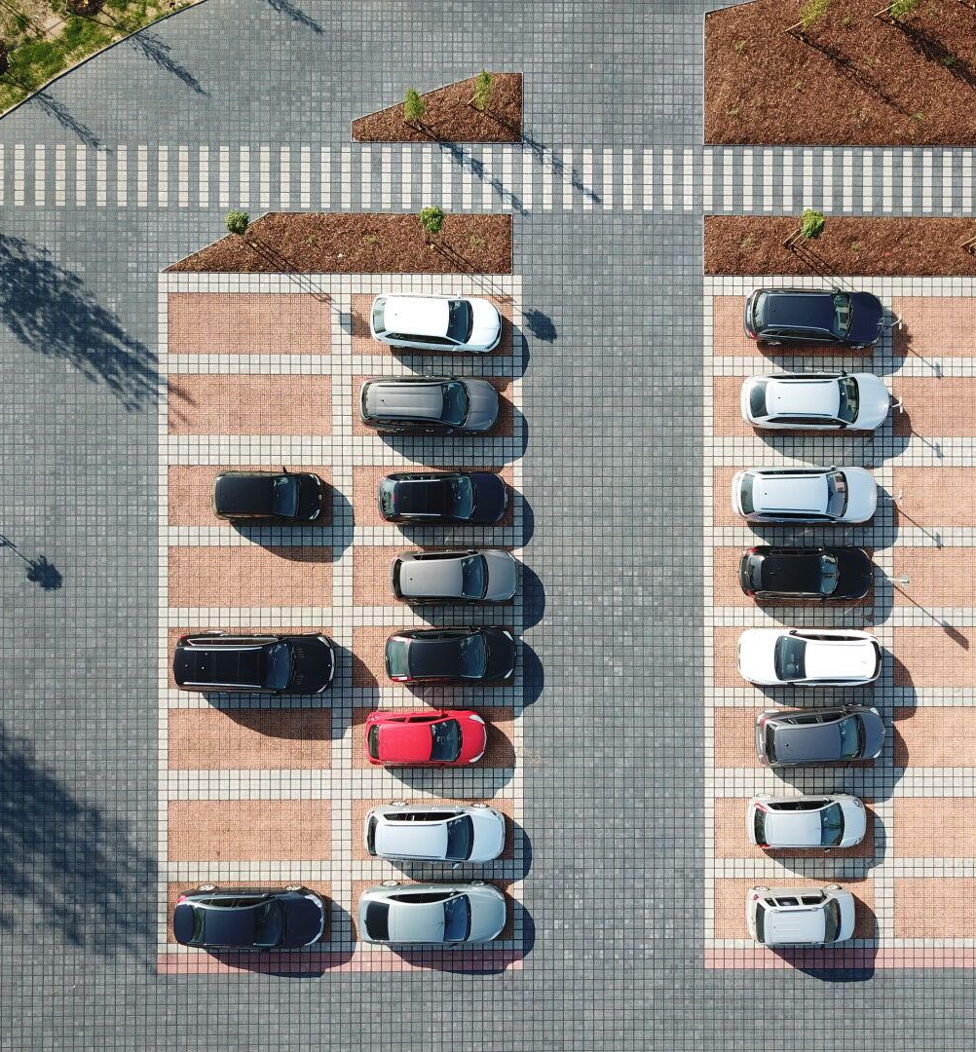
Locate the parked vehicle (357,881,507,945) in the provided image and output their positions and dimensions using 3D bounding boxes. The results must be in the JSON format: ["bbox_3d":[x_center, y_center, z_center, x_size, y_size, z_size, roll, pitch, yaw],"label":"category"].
[{"bbox_3d":[-1.770,12.576,34.092,4.770,1.500,1.880,0,90,-1],"label":"parked vehicle"}]

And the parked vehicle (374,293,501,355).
[{"bbox_3d":[-1.648,-6.581,34.137,4.240,1.480,1.750,3,90,-1],"label":"parked vehicle"}]

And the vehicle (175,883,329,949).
[{"bbox_3d":[-7.676,12.664,33.991,4.830,1.460,1.840,0,90,-1],"label":"vehicle"}]

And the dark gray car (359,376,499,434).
[{"bbox_3d":[-1.867,-3.912,34.053,4.460,1.630,1.830,0,90,-1],"label":"dark gray car"}]

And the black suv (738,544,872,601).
[{"bbox_3d":[10.437,1.539,34.361,4.320,1.500,1.770,0,90,-1],"label":"black suv"}]

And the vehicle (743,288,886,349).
[{"bbox_3d":[10.713,-6.804,34.396,4.540,1.470,1.800,3,90,-1],"label":"vehicle"}]

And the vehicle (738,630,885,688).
[{"bbox_3d":[10.514,4.298,34.220,4.680,1.500,1.840,0,90,-1],"label":"vehicle"}]

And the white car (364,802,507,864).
[{"bbox_3d":[-1.702,9.958,33.979,4.570,1.480,1.790,1,90,-1],"label":"white car"}]

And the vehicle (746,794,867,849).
[{"bbox_3d":[10.433,9.670,34.332,3.840,1.530,1.660,-1,90,-1],"label":"vehicle"}]

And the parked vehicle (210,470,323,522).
[{"bbox_3d":[-7.118,-0.953,33.944,3.550,1.480,1.610,0,90,-1],"label":"parked vehicle"}]

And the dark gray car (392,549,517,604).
[{"bbox_3d":[-1.037,1.644,34.043,4.120,1.470,1.710,0,90,-1],"label":"dark gray car"}]

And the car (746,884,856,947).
[{"bbox_3d":[10.234,12.639,34.253,3.500,1.670,1.610,-1,90,-1],"label":"car"}]

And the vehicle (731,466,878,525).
[{"bbox_3d":[10.347,-0.999,34.262,4.760,1.470,1.830,0,90,-1],"label":"vehicle"}]

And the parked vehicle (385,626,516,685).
[{"bbox_3d":[-1.184,4.219,34.031,4.270,1.460,1.770,0,90,-1],"label":"parked vehicle"}]

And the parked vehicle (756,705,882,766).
[{"bbox_3d":[10.877,6.879,34.306,4.240,1.610,1.810,-4,90,-1],"label":"parked vehicle"}]

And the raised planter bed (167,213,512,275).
[{"bbox_3d":[-4.955,-9.286,34.695,11.540,0.150,1.920,0,90,-1],"label":"raised planter bed"}]

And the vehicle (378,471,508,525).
[{"bbox_3d":[-1.421,-0.896,34.036,4.220,1.500,1.700,0,90,-1],"label":"vehicle"}]

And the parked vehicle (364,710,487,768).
[{"bbox_3d":[-1.969,6.897,34.108,3.920,1.480,1.710,0,90,-1],"label":"parked vehicle"}]

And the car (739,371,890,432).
[{"bbox_3d":[10.714,-4.055,34.286,4.850,1.470,1.860,1,90,-1],"label":"car"}]

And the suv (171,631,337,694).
[{"bbox_3d":[-7.543,4.459,33.731,5.140,1.830,1.940,1,90,-1],"label":"suv"}]

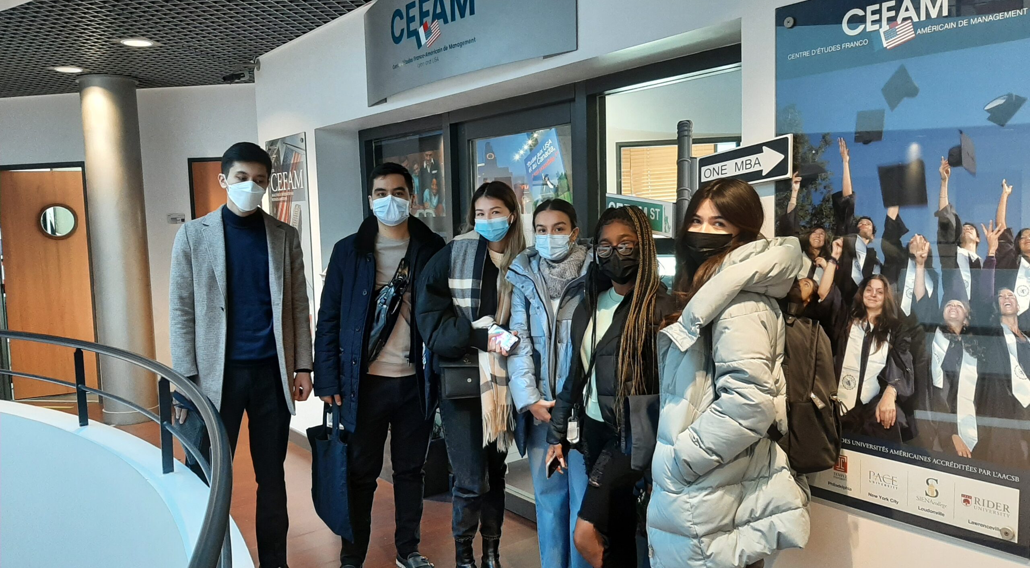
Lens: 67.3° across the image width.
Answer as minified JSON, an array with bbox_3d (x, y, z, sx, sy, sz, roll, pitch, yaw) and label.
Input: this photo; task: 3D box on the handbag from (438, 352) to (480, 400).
[{"bbox_3d":[-0.181,0.348,2.920,0.210,0.180,0.080,-4,5,-15],"label":"handbag"}]

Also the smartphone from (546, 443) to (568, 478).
[{"bbox_3d":[0.147,0.590,2.630,0.009,0.073,0.150,22,46,27],"label":"smartphone"}]

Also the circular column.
[{"bbox_3d":[-3.104,-0.241,6.059,0.400,2.660,0.400,-4,5,-27],"label":"circular column"}]

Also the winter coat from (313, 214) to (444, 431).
[{"bbox_3d":[-0.566,0.160,3.230,0.550,0.890,0.330,-2,5,-7],"label":"winter coat"}]

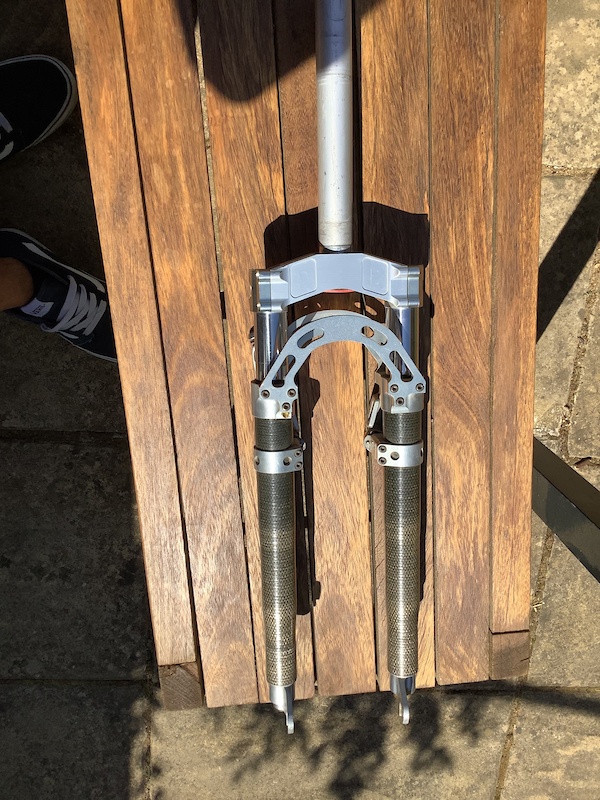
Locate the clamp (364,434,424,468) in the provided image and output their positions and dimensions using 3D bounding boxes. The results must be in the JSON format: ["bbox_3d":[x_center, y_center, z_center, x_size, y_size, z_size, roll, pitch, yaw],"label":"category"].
[{"bbox_3d":[0.085,0.044,0.635,0.048,0.044,0.020,-1,100,-4],"label":"clamp"}]

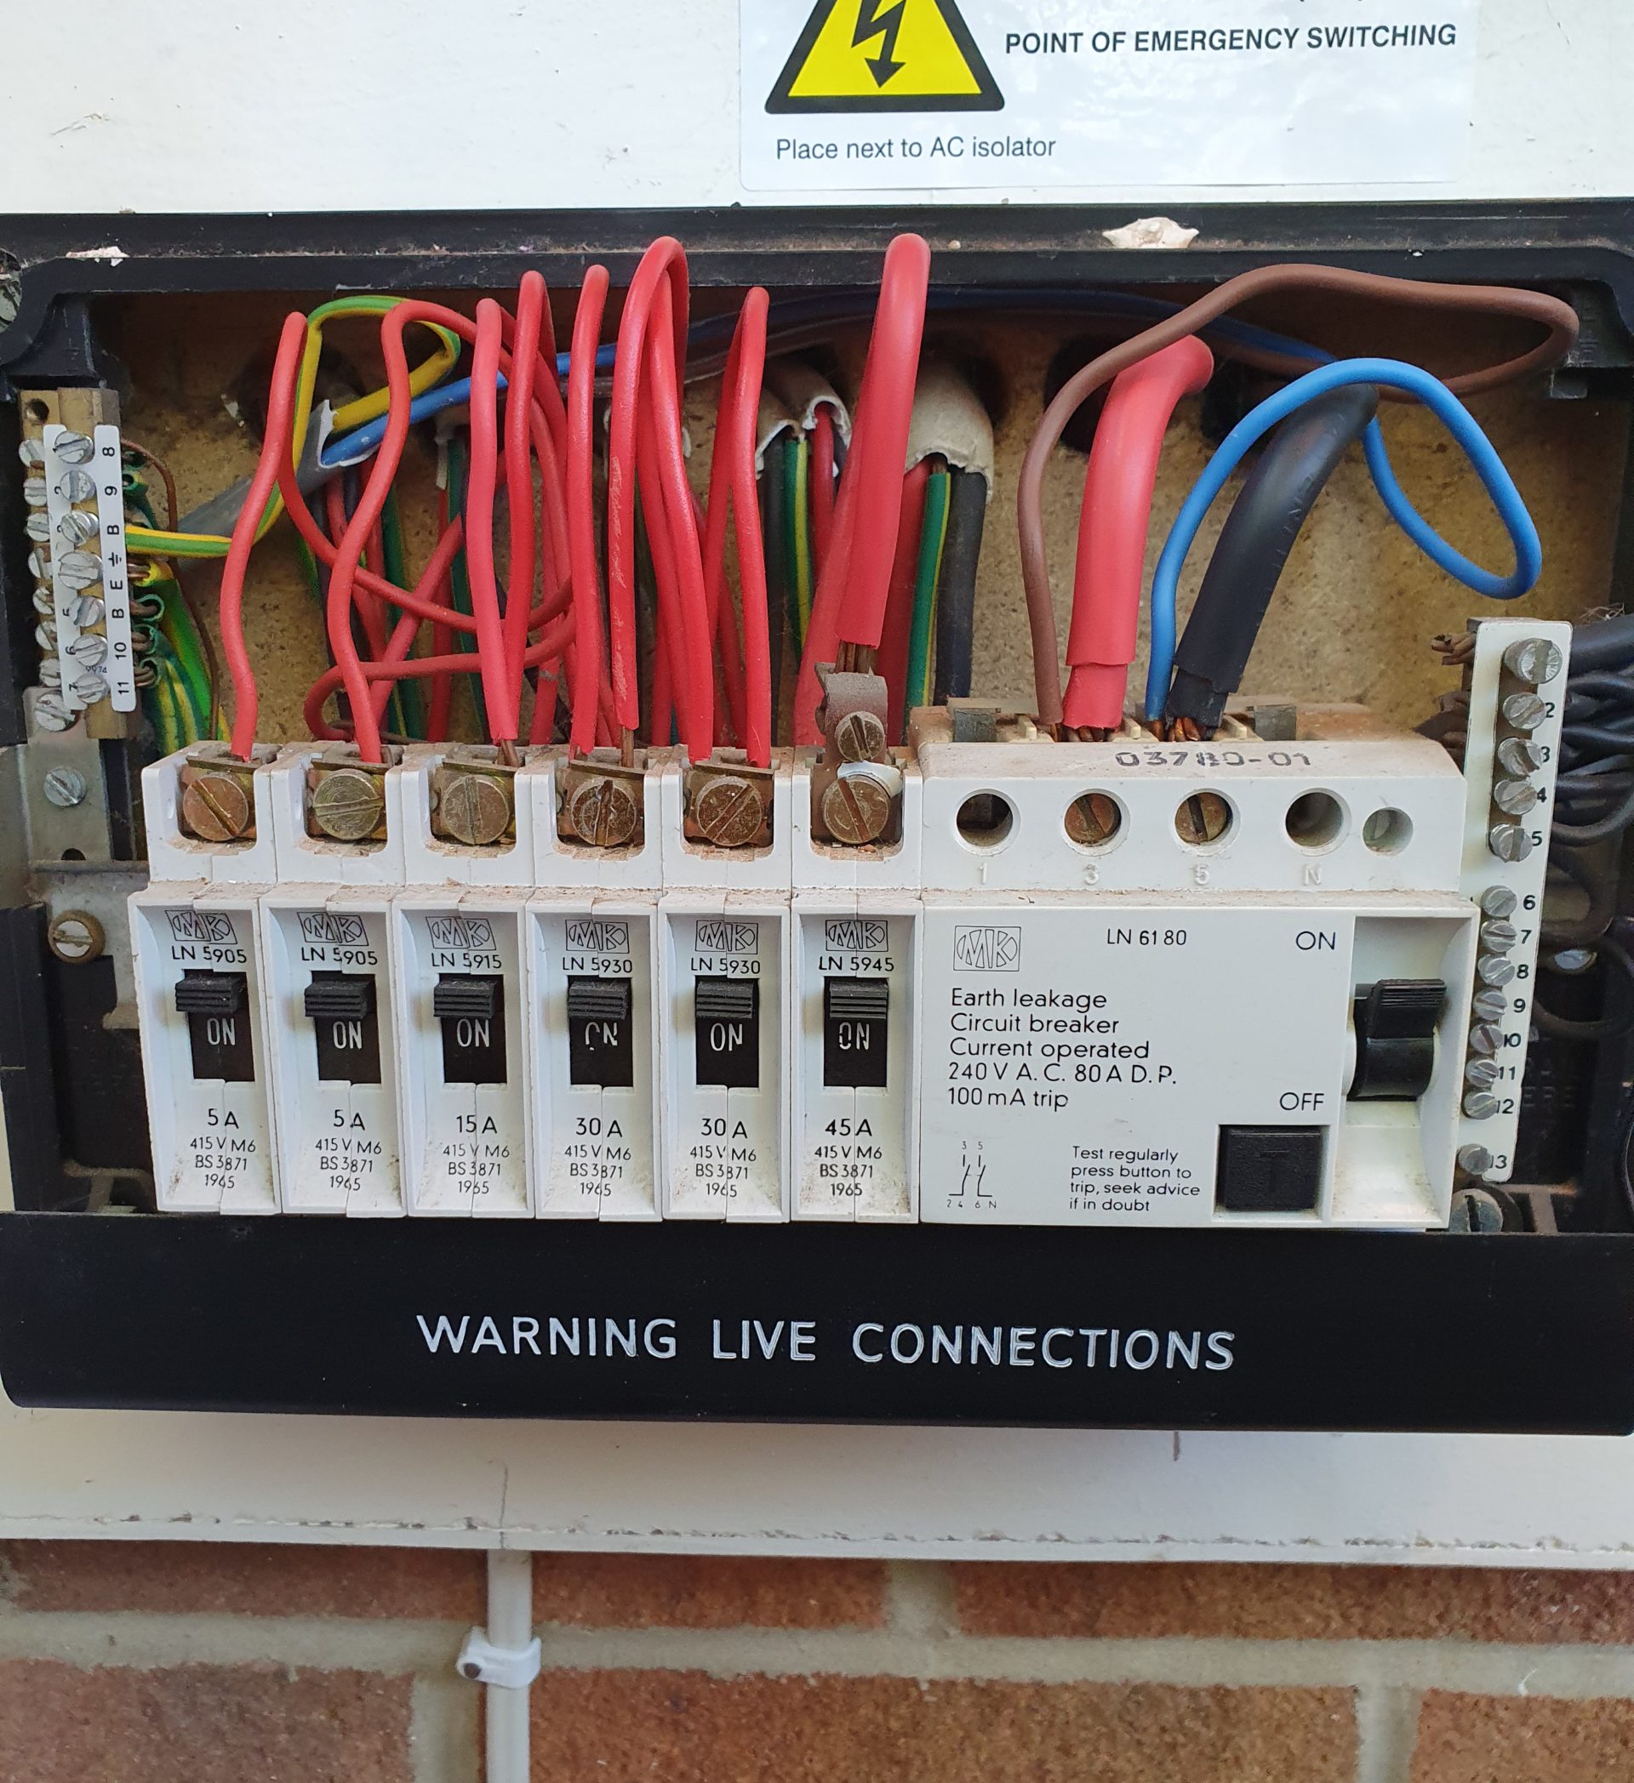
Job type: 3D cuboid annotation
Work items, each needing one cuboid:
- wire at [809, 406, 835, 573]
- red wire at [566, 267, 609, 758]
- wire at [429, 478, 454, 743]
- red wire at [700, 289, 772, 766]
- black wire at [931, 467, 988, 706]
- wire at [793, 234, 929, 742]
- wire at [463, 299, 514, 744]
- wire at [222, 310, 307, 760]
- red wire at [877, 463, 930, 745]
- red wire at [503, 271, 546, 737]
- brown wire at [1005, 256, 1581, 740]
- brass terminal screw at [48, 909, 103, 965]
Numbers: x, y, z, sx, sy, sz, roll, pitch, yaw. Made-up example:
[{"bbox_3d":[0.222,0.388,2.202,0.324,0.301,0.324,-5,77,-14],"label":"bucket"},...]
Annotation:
[{"bbox_3d":[0.001,-0.064,0.259,0.004,0.026,0.009,0,12,2],"label":"wire"},{"bbox_3d":[-0.031,-0.051,0.226,0.007,0.066,0.019,0,12,2],"label":"red wire"},{"bbox_3d":[-0.067,-0.050,0.291,0.006,0.047,0.008,0,12,2],"label":"wire"},{"bbox_3d":[-0.012,-0.052,0.238,0.012,0.065,0.036,0,12,2],"label":"red wire"},{"bbox_3d":[0.023,-0.047,0.259,0.007,0.036,0.017,0,12,2],"label":"black wire"},{"bbox_3d":[0.006,-0.056,0.239,0.020,0.073,0.048,0,12,2],"label":"wire"},{"bbox_3d":[-0.044,-0.049,0.223,0.005,0.060,0.019,0,12,2],"label":"wire"},{"bbox_3d":[-0.082,-0.053,0.245,0.013,0.066,0.018,0,12,2],"label":"wire"},{"bbox_3d":[0.014,-0.049,0.285,0.010,0.049,0.010,0,12,2],"label":"red wire"},{"bbox_3d":[-0.043,-0.057,0.242,0.006,0.067,0.016,0,12,2],"label":"red wire"},{"bbox_3d":[0.072,-0.060,0.252,0.086,0.065,0.046,0,12,2],"label":"brown wire"},{"bbox_3d":[-0.123,0.008,0.272,0.008,0.009,0.005,0,12,2],"label":"brass terminal screw"}]

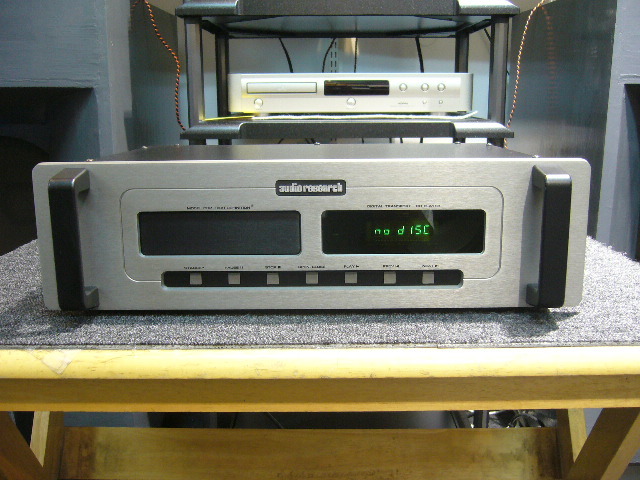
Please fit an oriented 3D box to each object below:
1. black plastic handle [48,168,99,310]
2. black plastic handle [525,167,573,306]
[{"bbox_3d":[-0.211,0.002,0.556,0.022,0.126,0.034,0,11,1],"label":"black plastic handle"},{"bbox_3d":[0.195,-0.001,0.551,0.022,0.126,0.034,0,11,1],"label":"black plastic handle"}]

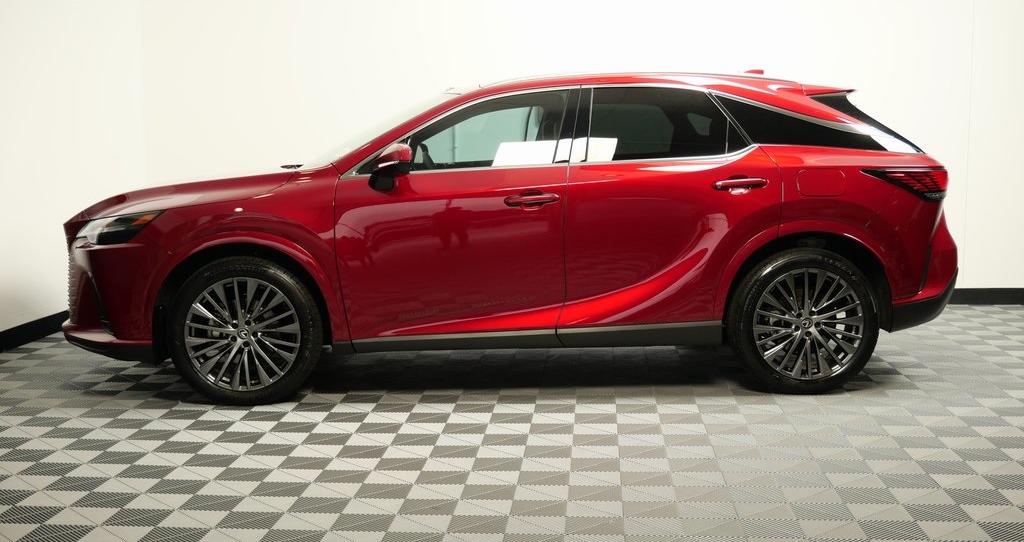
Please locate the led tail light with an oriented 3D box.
[{"bbox_3d":[2.047,-0.455,6.208,0.580,0.175,0.420,-1,6,-3],"label":"led tail light"}]

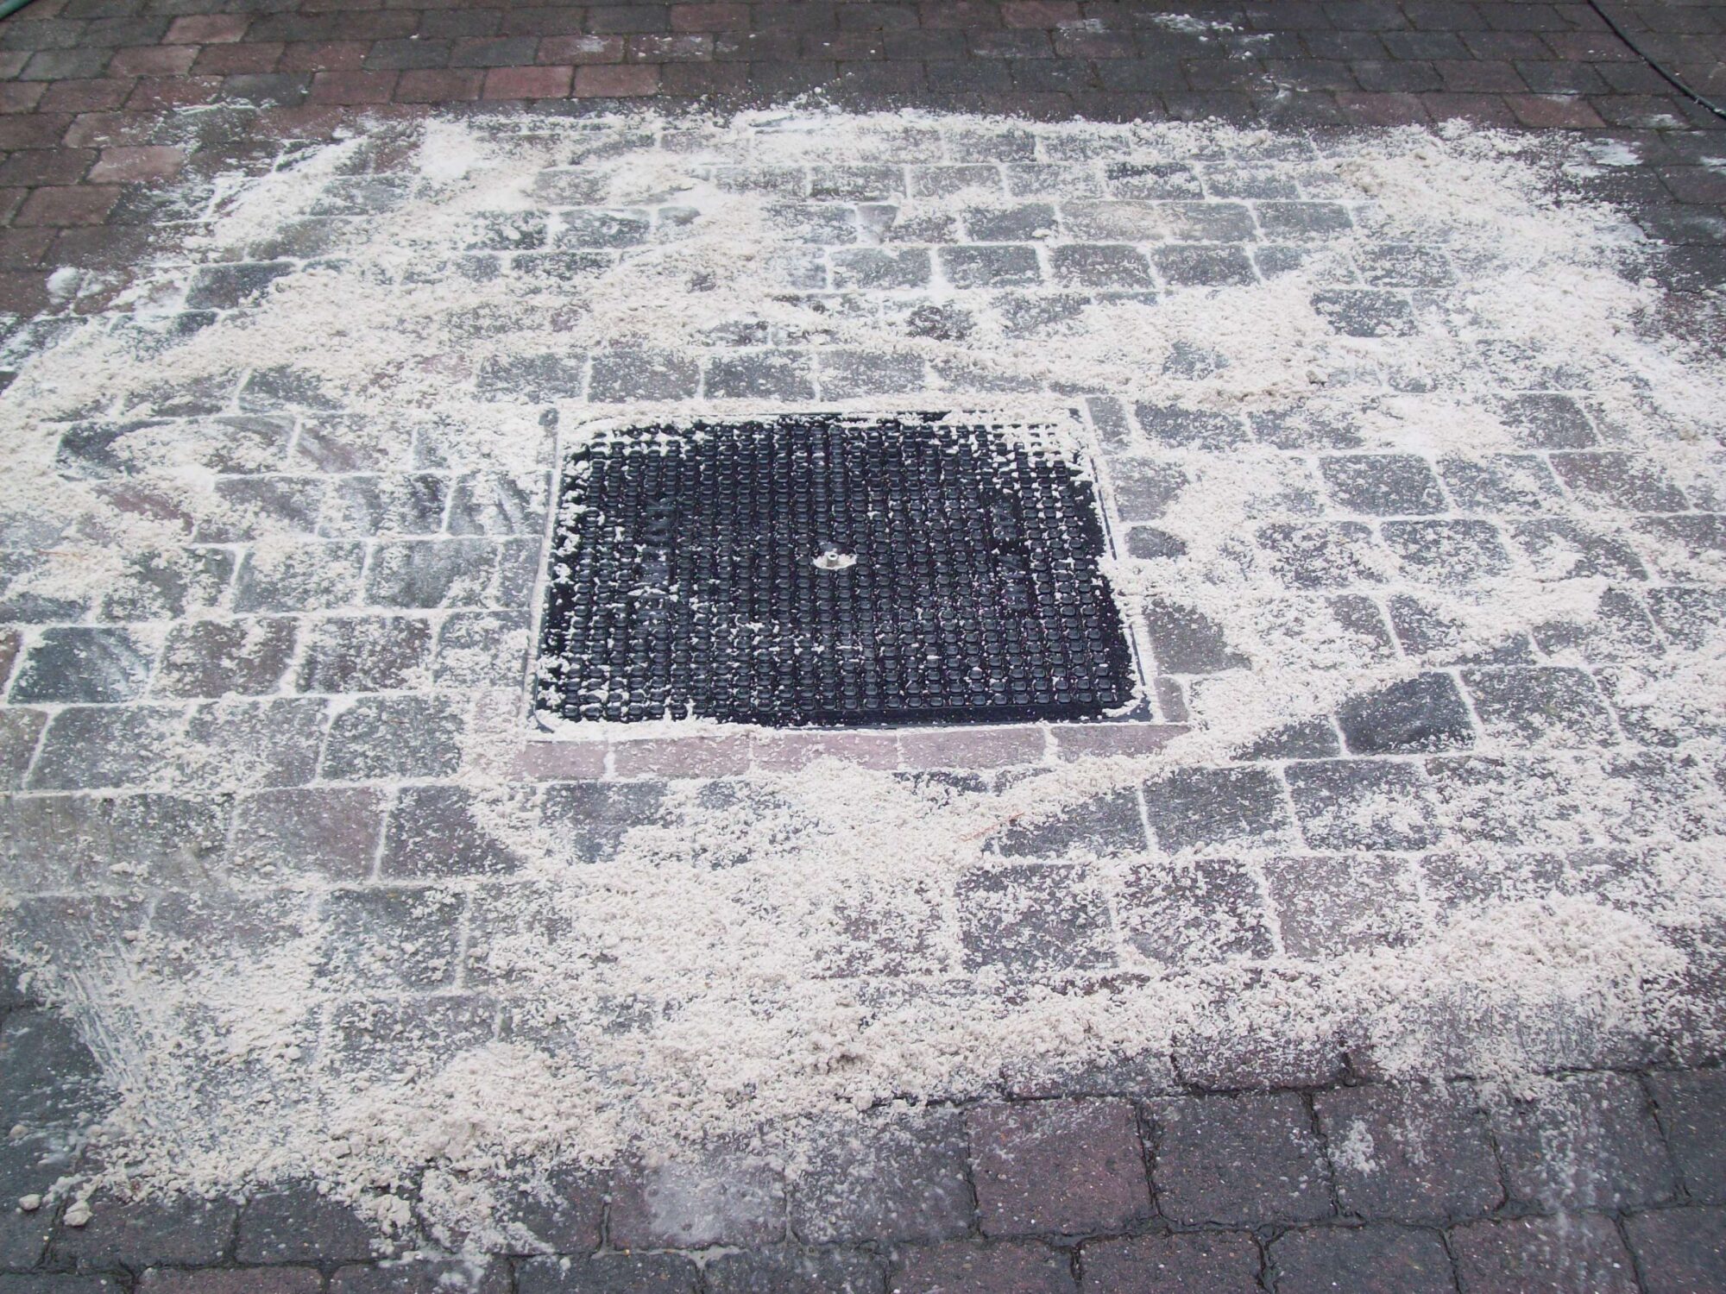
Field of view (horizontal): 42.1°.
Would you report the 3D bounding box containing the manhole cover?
[{"bbox_3d":[-0.035,-0.092,2.605,0.633,0.040,0.633,0,36,-3],"label":"manhole cover"}]

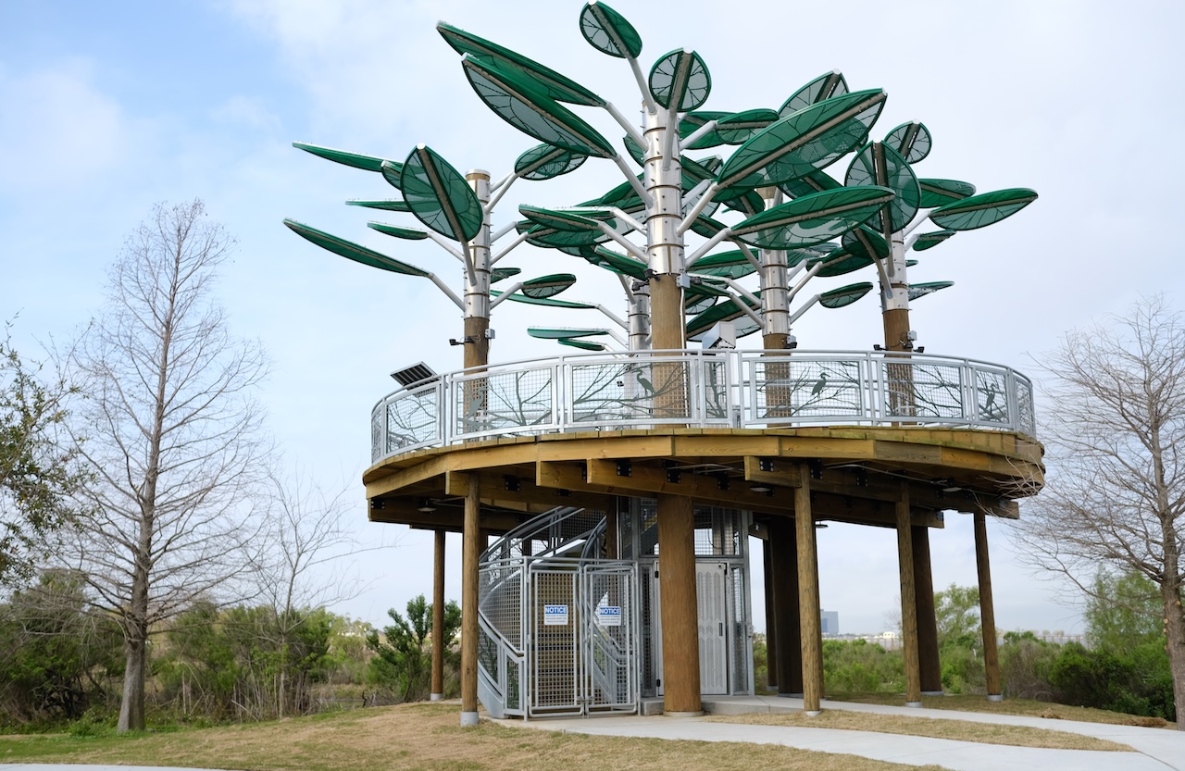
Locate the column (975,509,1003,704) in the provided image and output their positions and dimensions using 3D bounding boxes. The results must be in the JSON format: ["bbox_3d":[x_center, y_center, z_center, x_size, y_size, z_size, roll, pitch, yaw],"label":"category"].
[{"bbox_3d":[6.326,3.430,18.470,0.235,3.098,0.235,-5,-13,18],"label":"column"}]

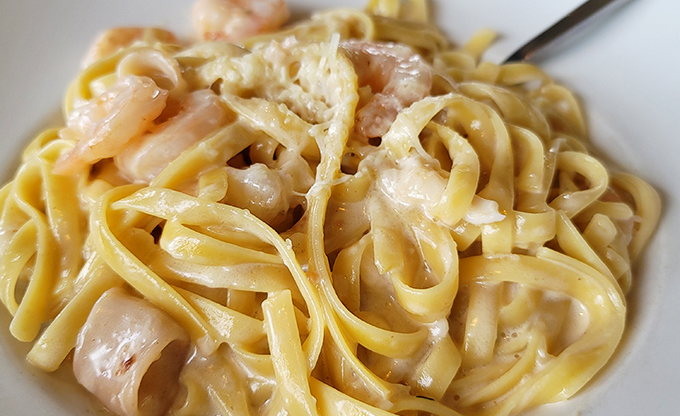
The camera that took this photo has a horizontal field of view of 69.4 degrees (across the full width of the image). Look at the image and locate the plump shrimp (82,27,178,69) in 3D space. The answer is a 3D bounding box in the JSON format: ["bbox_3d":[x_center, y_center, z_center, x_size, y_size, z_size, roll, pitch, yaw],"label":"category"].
[{"bbox_3d":[-0.088,-0.066,0.208,0.038,0.018,0.025,-11,46,-11],"label":"plump shrimp"}]

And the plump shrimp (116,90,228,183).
[{"bbox_3d":[-0.058,-0.024,0.170,0.019,0.018,0.038,22,49,21],"label":"plump shrimp"}]

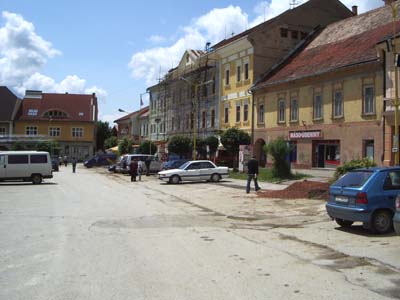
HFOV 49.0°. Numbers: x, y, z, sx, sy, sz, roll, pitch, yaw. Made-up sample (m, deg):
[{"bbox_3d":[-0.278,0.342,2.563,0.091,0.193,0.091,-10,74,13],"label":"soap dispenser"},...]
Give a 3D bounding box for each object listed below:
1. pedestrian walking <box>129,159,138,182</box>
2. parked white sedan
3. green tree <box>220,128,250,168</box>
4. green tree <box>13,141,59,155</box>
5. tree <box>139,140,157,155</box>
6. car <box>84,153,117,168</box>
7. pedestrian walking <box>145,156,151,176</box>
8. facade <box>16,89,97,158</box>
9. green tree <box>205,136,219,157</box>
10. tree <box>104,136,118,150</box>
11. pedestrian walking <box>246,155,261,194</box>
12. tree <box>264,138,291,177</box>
[{"bbox_3d":[-4.520,1.400,29.800,0.550,1.580,0.380,1,-1,-14],"label":"pedestrian walking"},{"bbox_3d":[-0.420,1.380,28.100,4.450,1.410,1.690,-1,-1,-18],"label":"parked white sedan"},{"bbox_3d":[3.242,-0.008,38.968,2.650,3.750,2.650,0,-1,0],"label":"green tree"},{"bbox_3d":[-25.692,0.707,68.963,7.200,4.400,3.600,0,-1,0],"label":"green tree"},{"bbox_3d":[-7.293,0.680,60.966,2.600,4.000,2.600,0,-1,-27],"label":"tree"},{"bbox_3d":[-14.611,1.901,65.000,4.700,1.850,1.820,0,-1,-22],"label":"car"},{"bbox_3d":[-4.787,1.557,40.485,0.520,1.730,0.380,0,-1,6],"label":"pedestrian walking"},{"bbox_3d":[-26.900,-3.800,84.400,14.600,13.800,11.000,1,-1,-9],"label":"facade"},{"bbox_3d":[1.179,0.447,44.970,1.700,3.600,1.700,0,-1,0],"label":"green tree"},{"bbox_3d":[-16.739,0.217,83.953,3.400,5.600,3.400,1,-1,-30],"label":"tree"},{"bbox_3d":[2.510,1.180,20.600,0.550,1.740,0.620,0,-2,44],"label":"pedestrian walking"},{"bbox_3d":[5.130,0.480,28.800,1.800,2.750,1.800,1,-1,0],"label":"tree"}]

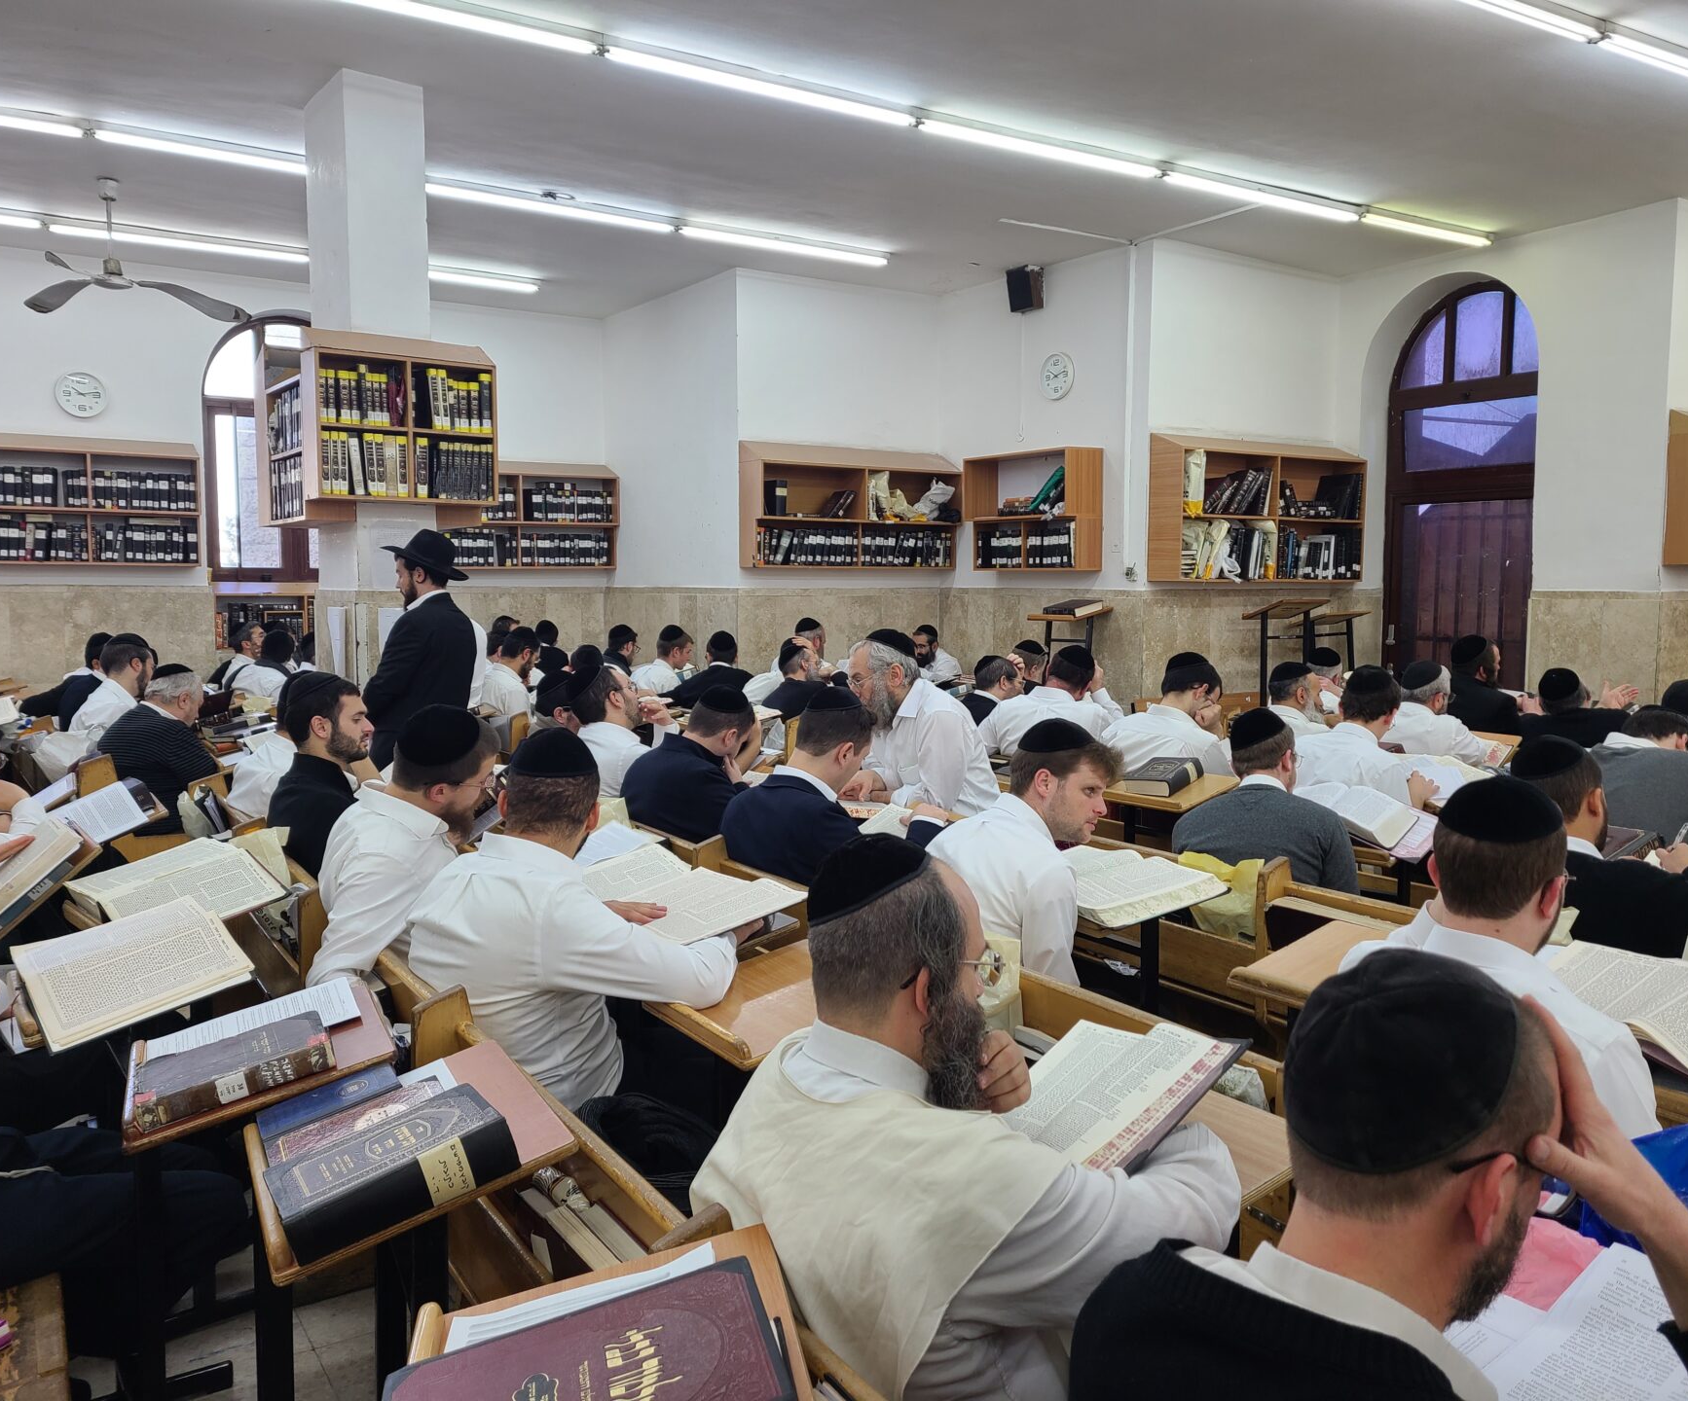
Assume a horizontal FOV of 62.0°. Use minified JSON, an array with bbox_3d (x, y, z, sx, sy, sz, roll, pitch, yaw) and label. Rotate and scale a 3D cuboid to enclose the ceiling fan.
[{"bbox_3d":[-3.885,-2.443,7.433,1.200,0.610,1.270,2,4,25],"label":"ceiling fan"}]

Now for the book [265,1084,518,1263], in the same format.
[{"bbox_3d":[-0.571,0.590,1.771,0.271,0.063,0.174,-19,12,-28],"label":"book"}]

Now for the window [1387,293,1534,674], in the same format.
[{"bbox_3d":[4.133,-1.086,9.280,0.120,3.300,1.240,-3,6,-32],"label":"window"}]

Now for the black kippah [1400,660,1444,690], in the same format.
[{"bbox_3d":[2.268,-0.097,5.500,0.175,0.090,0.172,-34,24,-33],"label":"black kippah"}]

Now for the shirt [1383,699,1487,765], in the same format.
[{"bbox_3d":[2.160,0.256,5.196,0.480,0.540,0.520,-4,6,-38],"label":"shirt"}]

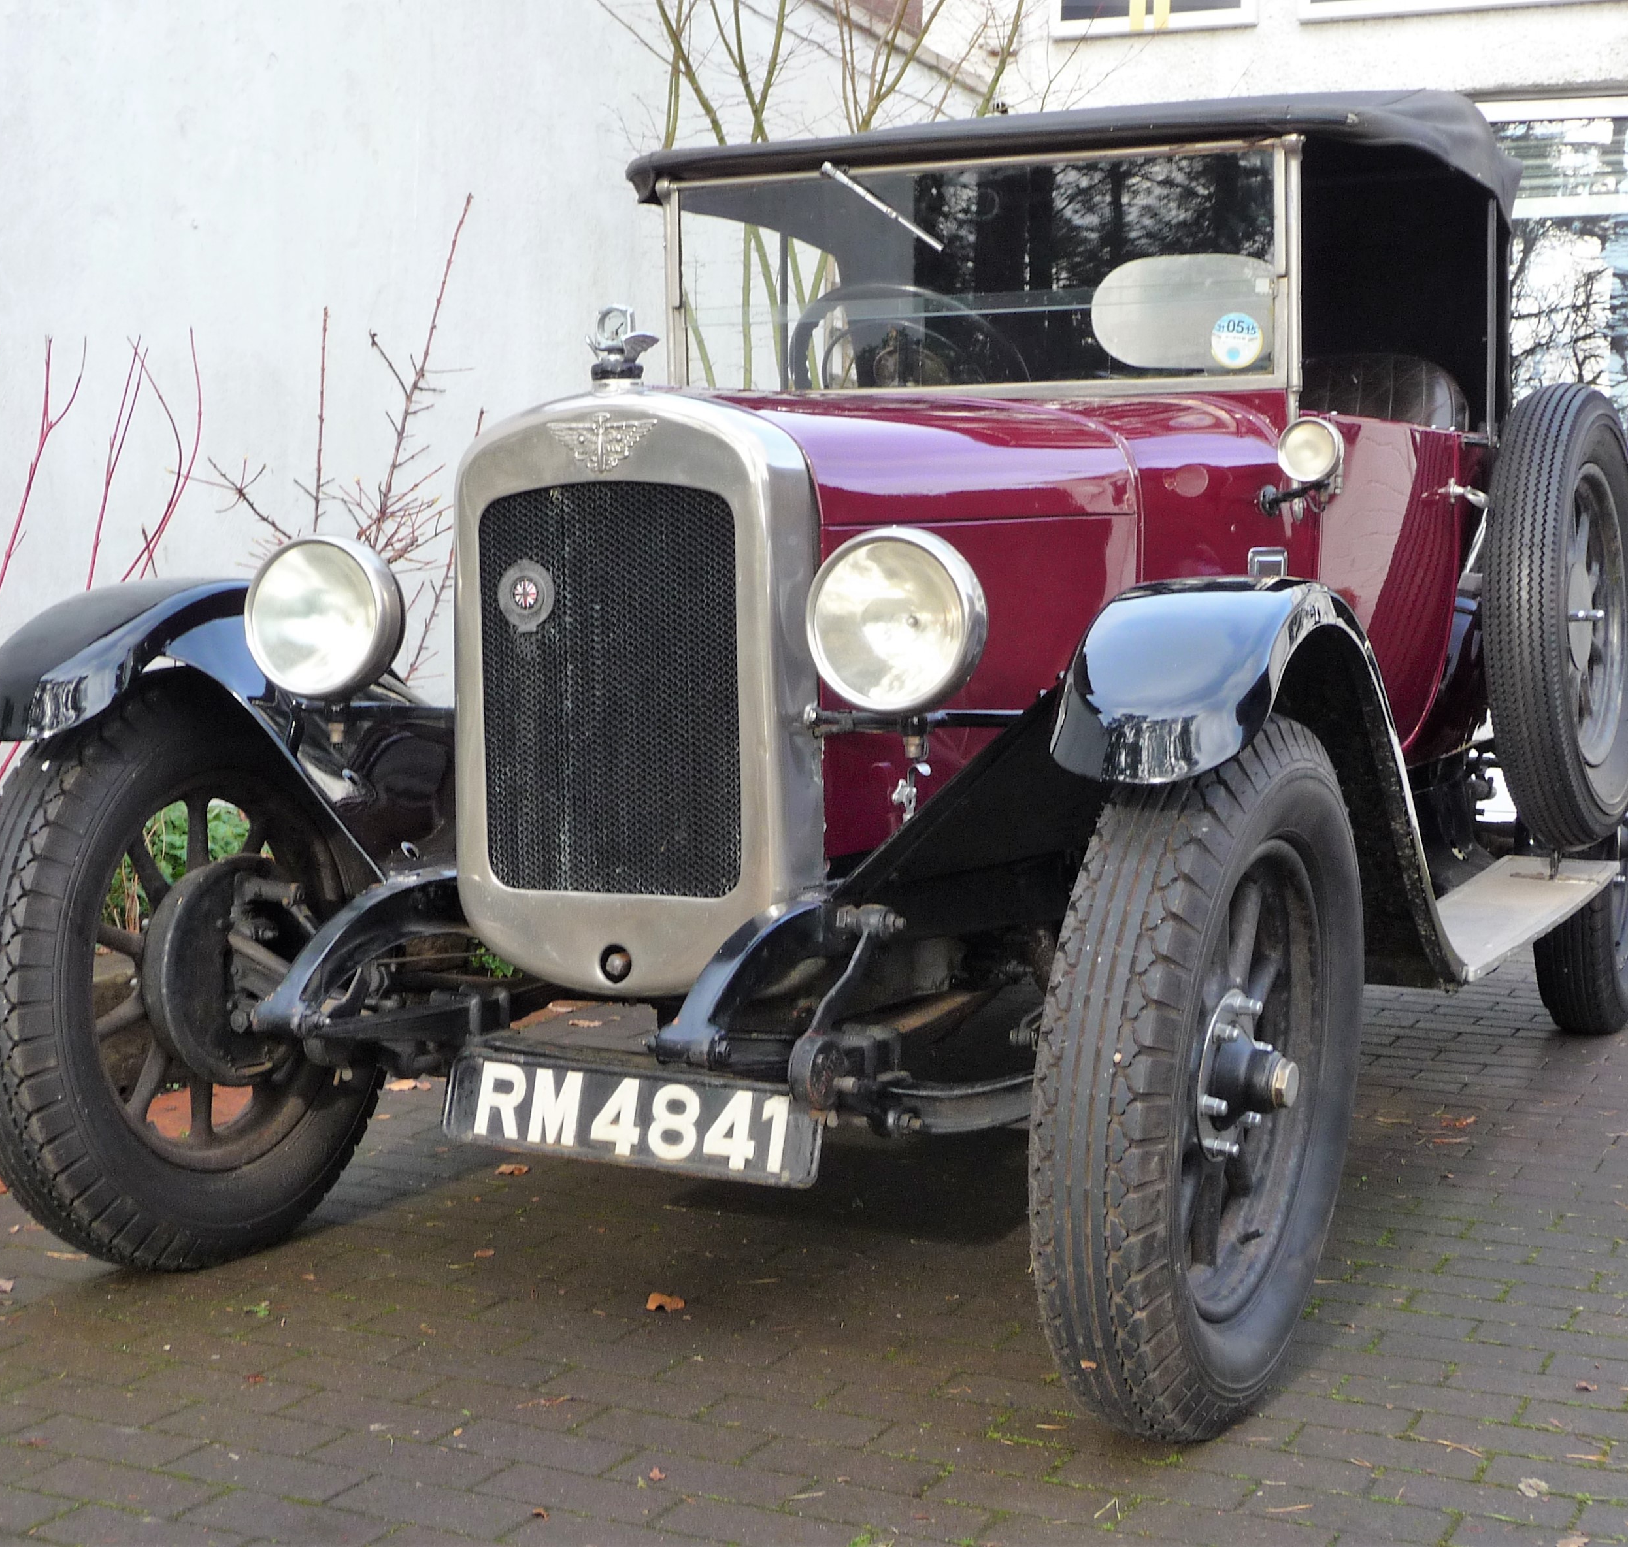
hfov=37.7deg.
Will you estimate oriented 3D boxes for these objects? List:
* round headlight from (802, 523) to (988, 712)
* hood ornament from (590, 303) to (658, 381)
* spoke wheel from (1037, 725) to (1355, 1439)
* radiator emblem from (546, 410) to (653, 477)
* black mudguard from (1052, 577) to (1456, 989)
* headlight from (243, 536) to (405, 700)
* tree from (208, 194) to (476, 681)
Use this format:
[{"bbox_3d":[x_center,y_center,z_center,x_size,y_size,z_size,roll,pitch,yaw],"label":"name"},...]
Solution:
[{"bbox_3d":[0.112,-0.171,2.643,0.196,0.198,0.155,2,4,26],"label":"round headlight"},{"bbox_3d":[-0.229,-0.508,2.810,0.095,0.092,0.058,2,4,26],"label":"hood ornament"},{"bbox_3d":[0.438,0.324,2.604,0.158,0.800,0.800,6,6,26],"label":"spoke wheel"},{"bbox_3d":[-0.247,-0.385,2.782,0.147,0.073,0.012,2,4,26],"label":"radiator emblem"},{"bbox_3d":[0.544,0.064,2.829,0.285,0.575,1.090,3,5,26],"label":"black mudguard"},{"bbox_3d":[-0.587,-0.196,2.990,0.196,0.198,0.155,2,4,26],"label":"headlight"},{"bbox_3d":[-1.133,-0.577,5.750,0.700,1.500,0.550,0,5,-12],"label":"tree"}]

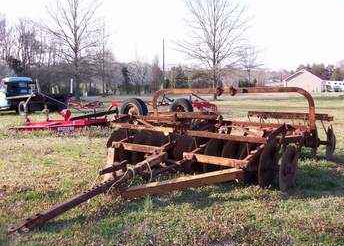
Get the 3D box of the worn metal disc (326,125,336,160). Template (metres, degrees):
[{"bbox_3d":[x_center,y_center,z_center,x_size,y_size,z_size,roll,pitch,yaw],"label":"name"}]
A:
[{"bbox_3d":[2.814,0.346,6.000,0.130,0.600,0.600,2,7,18],"label":"worn metal disc"}]

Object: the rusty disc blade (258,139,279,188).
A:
[{"bbox_3d":[1.307,0.558,4.600,0.110,0.600,0.600,4,7,32],"label":"rusty disc blade"}]

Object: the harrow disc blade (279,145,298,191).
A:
[{"bbox_3d":[1.521,0.579,4.400,0.110,0.600,0.600,4,8,34],"label":"harrow disc blade"}]

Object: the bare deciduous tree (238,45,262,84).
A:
[{"bbox_3d":[14.716,-10.580,65.000,5.800,8.800,5.800,0,6,0],"label":"bare deciduous tree"}]

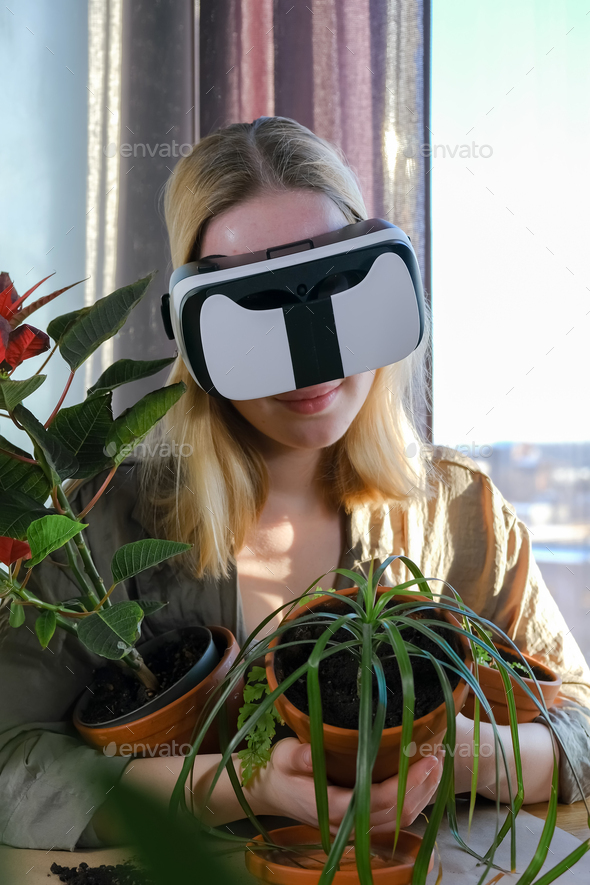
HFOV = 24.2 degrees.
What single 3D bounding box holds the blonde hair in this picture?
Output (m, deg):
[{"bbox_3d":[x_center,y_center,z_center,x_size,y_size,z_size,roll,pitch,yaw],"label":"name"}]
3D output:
[{"bbox_3d":[-0.006,-0.079,1.150,0.245,0.375,0.235,-8,9,-8],"label":"blonde hair"}]

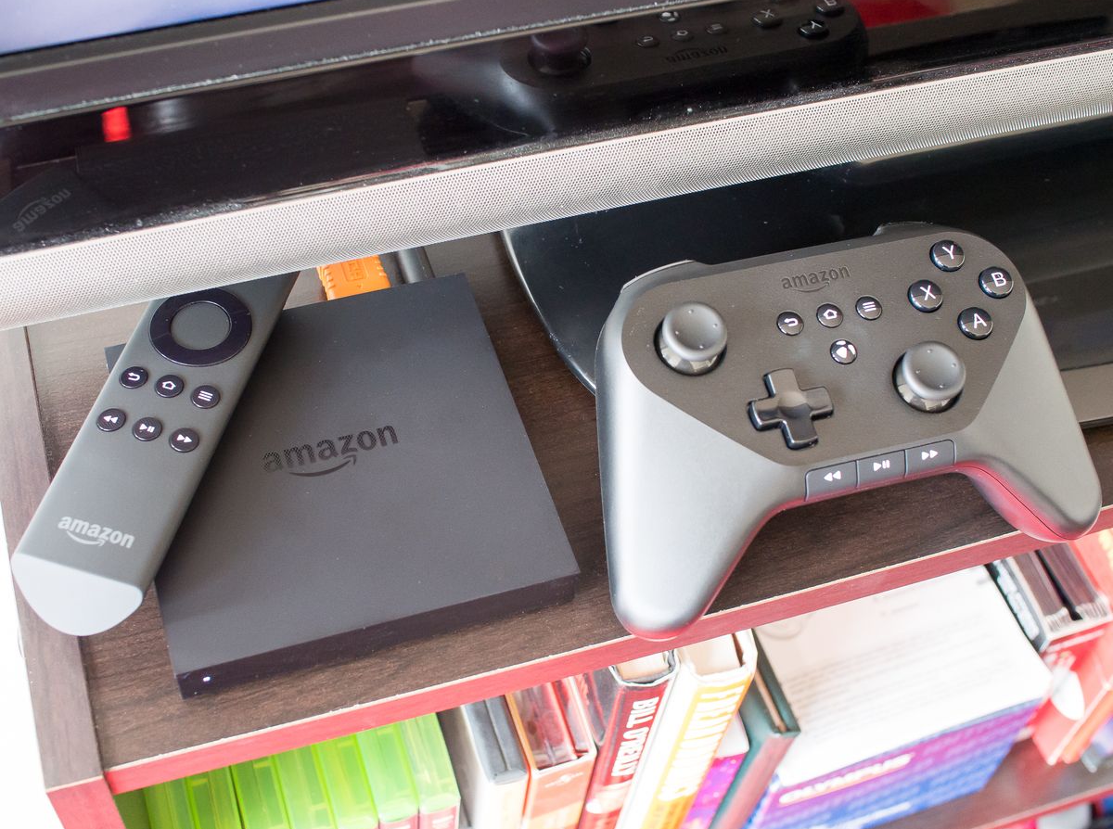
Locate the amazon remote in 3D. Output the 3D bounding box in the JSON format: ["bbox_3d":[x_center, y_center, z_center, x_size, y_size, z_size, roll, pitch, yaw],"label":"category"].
[{"bbox_3d":[-0.114,0.000,0.469,0.038,0.016,0.140,15,54,5],"label":"amazon remote"}]

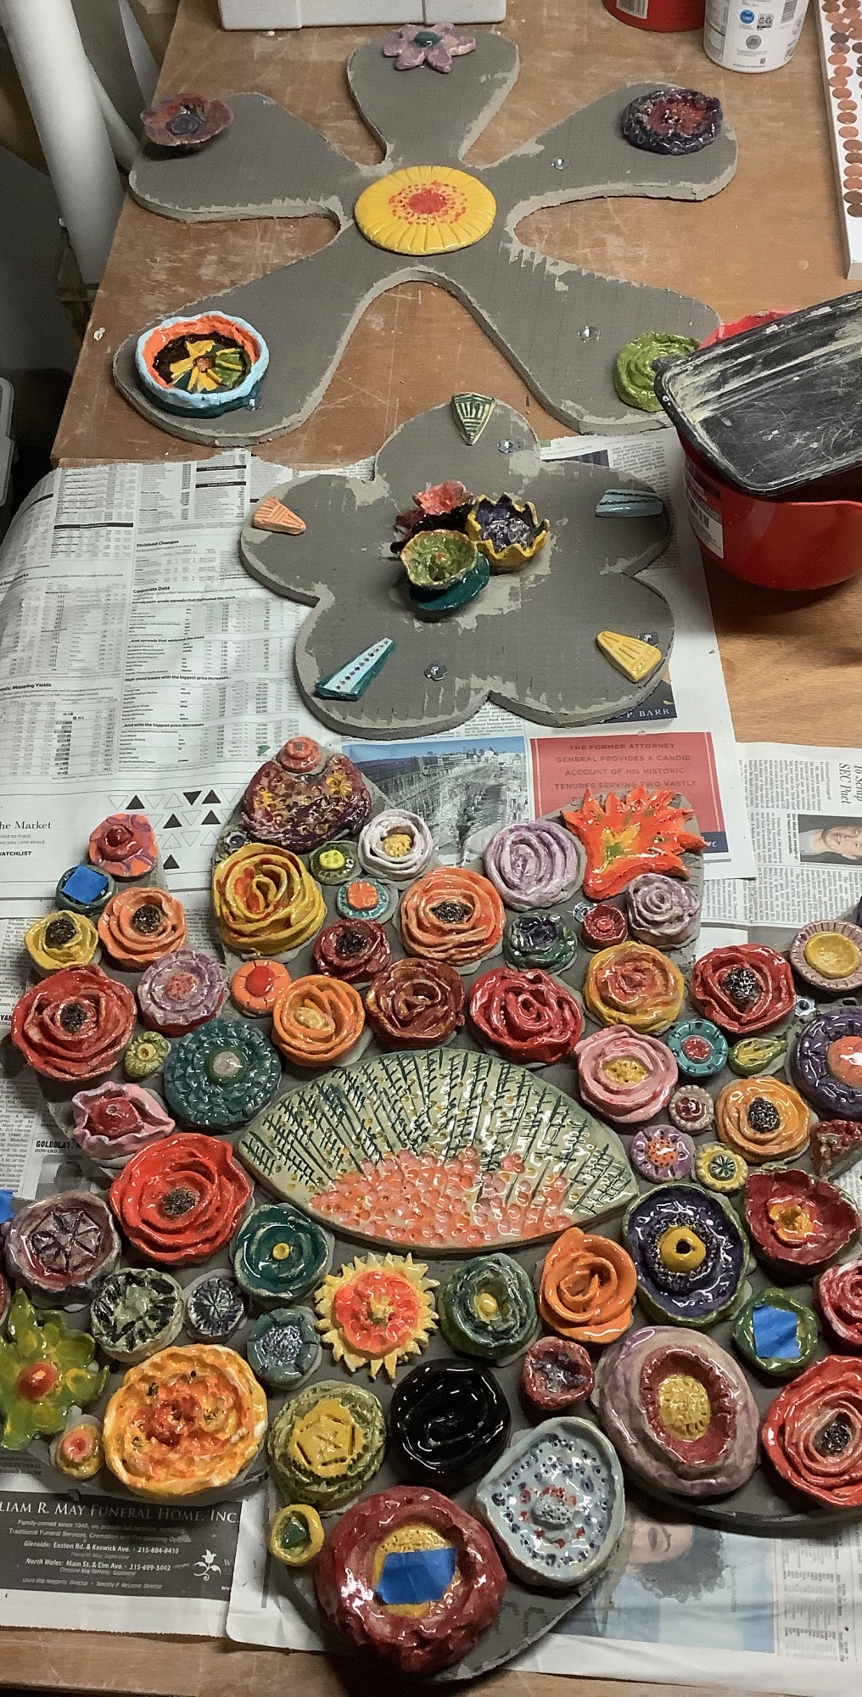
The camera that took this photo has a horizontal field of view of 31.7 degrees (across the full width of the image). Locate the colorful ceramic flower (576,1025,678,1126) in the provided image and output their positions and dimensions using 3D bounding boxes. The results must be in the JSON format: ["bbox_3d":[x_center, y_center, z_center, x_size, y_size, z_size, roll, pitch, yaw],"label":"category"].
[{"bbox_3d":[0.124,0.142,0.963,0.063,0.026,0.065,-2,56,2],"label":"colorful ceramic flower"}]

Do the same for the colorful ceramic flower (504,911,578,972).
[{"bbox_3d":[0.074,0.062,1.028,0.049,0.022,0.049,-4,57,0],"label":"colorful ceramic flower"}]

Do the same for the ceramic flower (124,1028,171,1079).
[{"bbox_3d":[-0.186,0.133,0.993,0.030,0.017,0.032,-2,56,2],"label":"ceramic flower"}]

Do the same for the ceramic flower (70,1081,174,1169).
[{"bbox_3d":[-0.190,0.175,0.947,0.066,0.027,0.052,11,59,10],"label":"ceramic flower"}]

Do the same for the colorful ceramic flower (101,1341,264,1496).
[{"bbox_3d":[-0.134,0.320,0.846,0.090,0.029,0.077,-5,57,0],"label":"colorful ceramic flower"}]

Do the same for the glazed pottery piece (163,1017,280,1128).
[{"bbox_3d":[-0.134,0.140,0.965,0.074,0.024,0.070,-5,57,0],"label":"glazed pottery piece"}]

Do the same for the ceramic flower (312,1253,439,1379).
[{"bbox_3d":[-0.032,0.272,0.888,0.071,0.020,0.071,-2,56,2],"label":"ceramic flower"}]

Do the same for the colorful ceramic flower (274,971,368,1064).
[{"bbox_3d":[-0.073,0.110,0.980,0.060,0.022,0.062,-4,57,0],"label":"colorful ceramic flower"}]

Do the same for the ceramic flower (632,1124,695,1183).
[{"bbox_3d":[0.142,0.186,0.930,0.036,0.012,0.034,-2,58,2],"label":"ceramic flower"}]

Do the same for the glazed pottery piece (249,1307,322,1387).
[{"bbox_3d":[-0.083,0.284,0.868,0.042,0.019,0.044,-4,57,0],"label":"glazed pottery piece"}]

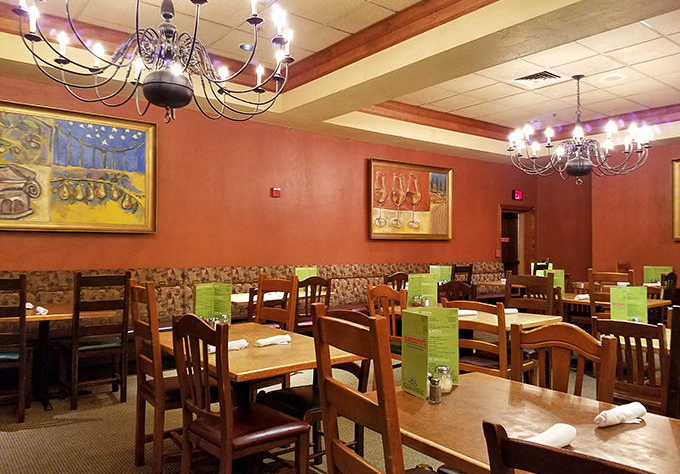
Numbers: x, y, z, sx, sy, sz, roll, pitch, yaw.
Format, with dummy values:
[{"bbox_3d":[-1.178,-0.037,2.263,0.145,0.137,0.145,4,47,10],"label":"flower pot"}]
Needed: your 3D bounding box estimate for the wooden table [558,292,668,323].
[{"bbox_3d":[2.500,0.975,5.050,0.660,0.750,1.220,0,0,-36],"label":"wooden table"}]

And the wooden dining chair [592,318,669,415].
[{"bbox_3d":[1.680,0.888,2.790,0.480,0.905,0.430,0,0,-40],"label":"wooden dining chair"}]

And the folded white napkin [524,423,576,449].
[{"bbox_3d":[0.496,0.498,1.241,0.215,0.048,0.060,1,-2,-35],"label":"folded white napkin"}]

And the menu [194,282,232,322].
[{"bbox_3d":[-0.785,0.432,3.150,0.235,0.279,0.150,0,-1,-5],"label":"menu"}]

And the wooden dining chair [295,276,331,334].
[{"bbox_3d":[-0.369,0.896,5.202,0.420,0.975,0.480,1,-2,-35],"label":"wooden dining chair"}]

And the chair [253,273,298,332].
[{"bbox_3d":[-0.590,0.801,3.445,0.480,1.075,0.420,1,-2,-44],"label":"chair"}]

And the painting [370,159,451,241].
[{"bbox_3d":[1.208,-0.562,8.335,1.789,1.231,0.060,1,-2,-35],"label":"painting"}]

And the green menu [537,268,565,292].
[{"bbox_3d":[2.374,0.508,5.770,0.320,0.280,0.100,-1,-2,30],"label":"green menu"}]

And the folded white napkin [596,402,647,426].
[{"bbox_3d":[0.852,0.535,1.540,0.200,0.042,0.055,0,0,-28],"label":"folded white napkin"}]

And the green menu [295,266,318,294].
[{"bbox_3d":[-0.386,0.504,5.983,0.250,0.279,0.110,0,-1,-3],"label":"green menu"}]

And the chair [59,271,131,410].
[{"bbox_3d":[-2.012,0.817,4.213,0.450,1.066,0.480,1,-2,-36],"label":"chair"}]

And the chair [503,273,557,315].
[{"bbox_3d":[1.400,0.819,4.090,0.490,1.055,0.430,0,0,-38],"label":"chair"}]

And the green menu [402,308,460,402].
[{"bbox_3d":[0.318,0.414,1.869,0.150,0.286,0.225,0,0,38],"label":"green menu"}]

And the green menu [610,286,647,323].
[{"bbox_3d":[1.755,0.447,3.090,0.160,0.280,0.210,0,0,45],"label":"green menu"}]

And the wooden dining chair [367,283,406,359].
[{"bbox_3d":[0.526,0.865,3.986,0.480,0.975,0.420,1,-2,-35],"label":"wooden dining chair"}]

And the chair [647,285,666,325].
[{"bbox_3d":[2.912,0.948,5.090,0.480,0.870,0.440,1,-2,-36],"label":"chair"}]

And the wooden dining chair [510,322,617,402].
[{"bbox_3d":[0.689,0.824,1.915,0.480,0.950,0.450,1,-2,-36],"label":"wooden dining chair"}]

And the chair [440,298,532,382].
[{"bbox_3d":[1.020,0.879,3.510,0.490,0.930,0.440,0,0,-44],"label":"chair"}]

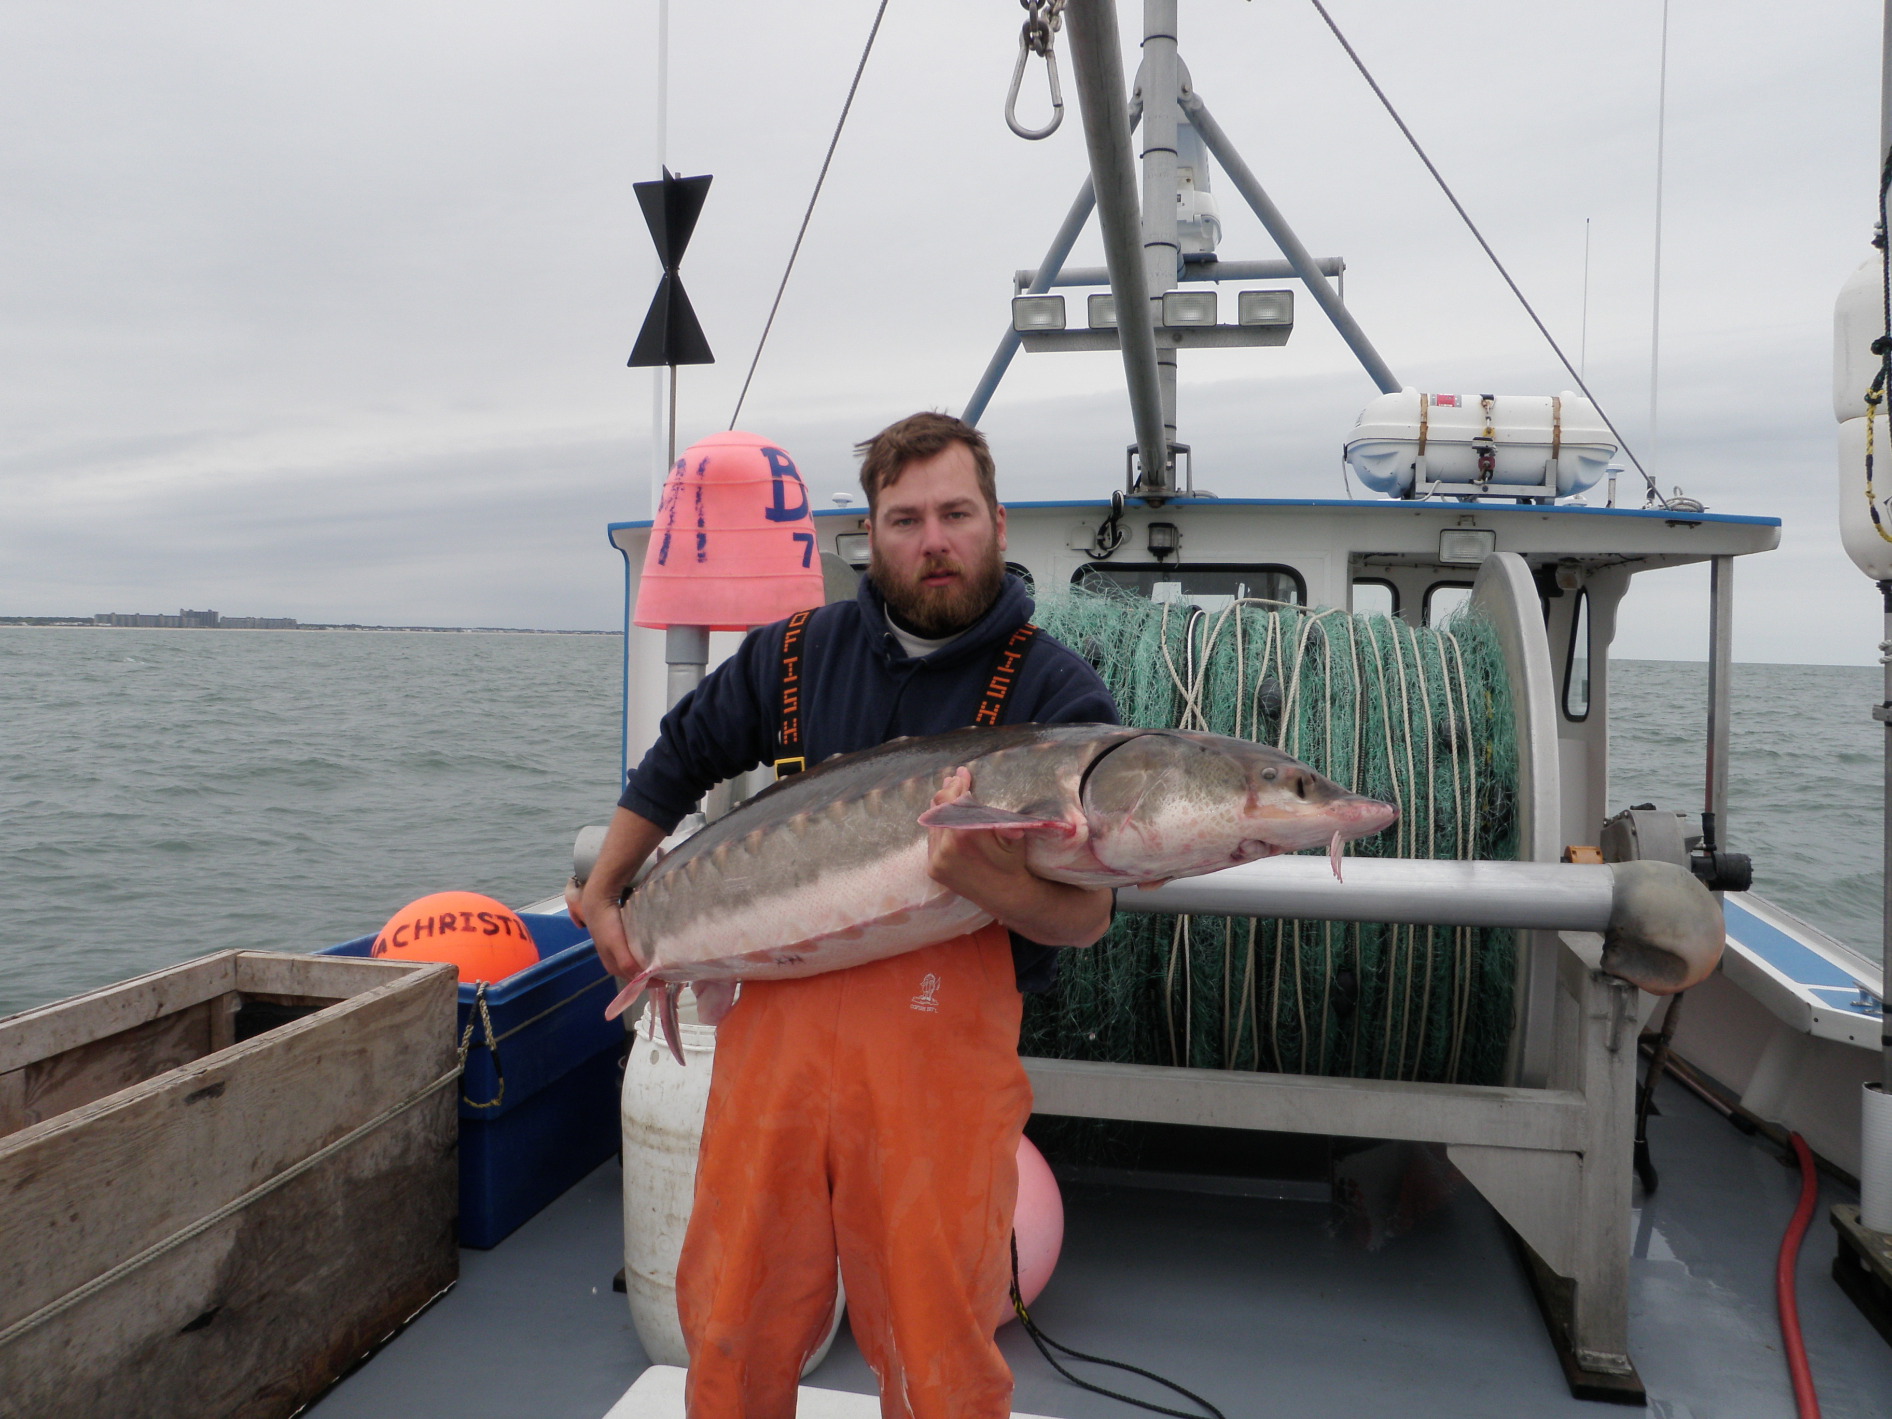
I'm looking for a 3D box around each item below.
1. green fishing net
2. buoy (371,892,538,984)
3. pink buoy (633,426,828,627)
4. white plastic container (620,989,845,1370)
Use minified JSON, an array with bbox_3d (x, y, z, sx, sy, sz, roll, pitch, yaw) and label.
[{"bbox_3d":[0.542,0.309,4.238,1.780,1.230,1.230,2,2,9],"label":"green fishing net"},{"bbox_3d":[-1.322,0.726,4.130,0.470,0.480,0.470,2,2,9],"label":"buoy"},{"bbox_3d":[-0.538,-0.442,3.800,0.477,0.500,0.477,2,2,9],"label":"pink buoy"},{"bbox_3d":[-0.458,0.996,3.294,0.485,0.735,0.485,2,2,9],"label":"white plastic container"}]

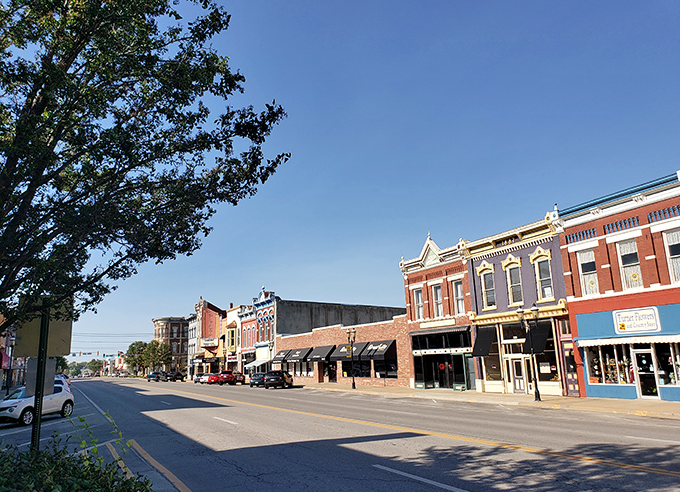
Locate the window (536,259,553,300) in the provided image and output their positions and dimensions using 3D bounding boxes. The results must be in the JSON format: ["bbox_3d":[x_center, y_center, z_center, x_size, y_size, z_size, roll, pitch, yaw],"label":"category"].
[{"bbox_3d":[11.214,1.817,27.955,0.200,2.350,1.100,4,-14,-28],"label":"window"}]

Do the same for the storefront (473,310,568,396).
[{"bbox_3d":[10.097,6.263,29.462,0.650,4.350,6.750,4,-14,-28],"label":"storefront"}]

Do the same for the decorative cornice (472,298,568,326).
[{"bbox_3d":[10.081,3.903,29.303,0.450,0.860,7.050,4,-14,-28],"label":"decorative cornice"}]

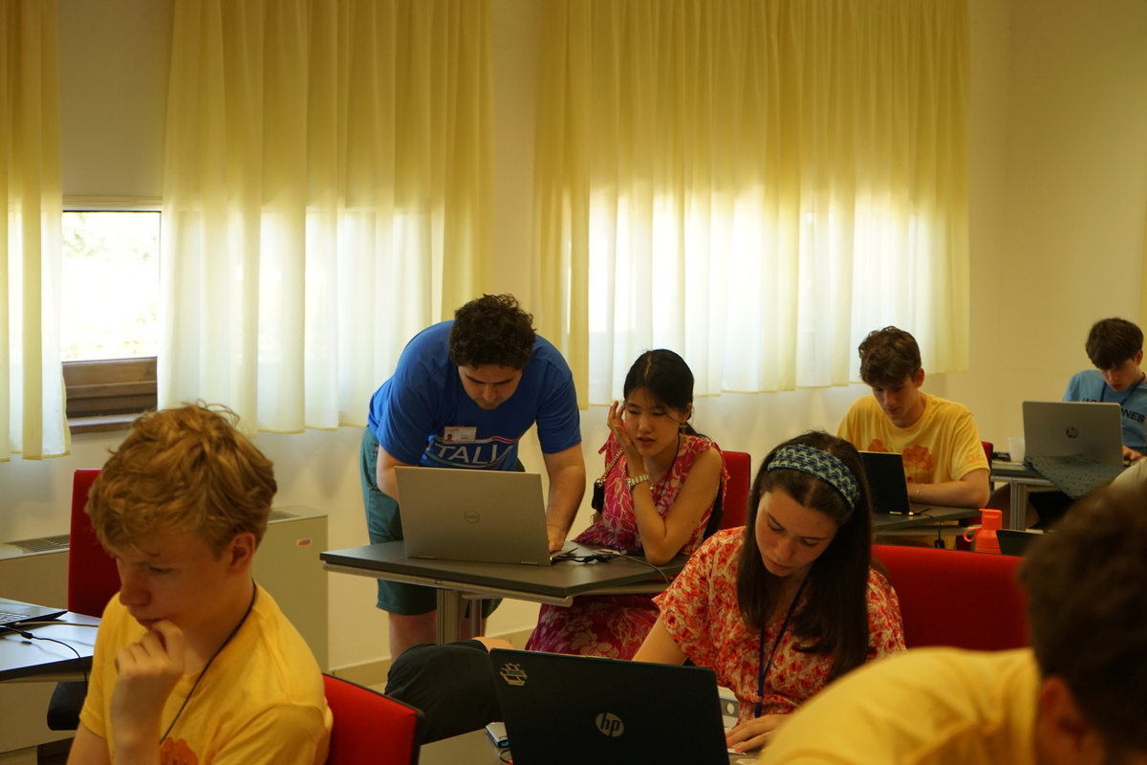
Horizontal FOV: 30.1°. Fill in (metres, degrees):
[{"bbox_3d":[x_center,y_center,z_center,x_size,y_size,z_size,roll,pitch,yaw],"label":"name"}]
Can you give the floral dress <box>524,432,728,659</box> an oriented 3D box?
[{"bbox_3d":[0.194,0.465,5.182,0.450,0.700,0.620,3,5,40],"label":"floral dress"}]

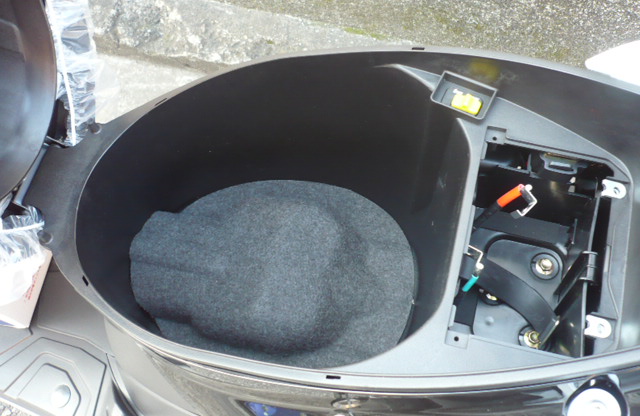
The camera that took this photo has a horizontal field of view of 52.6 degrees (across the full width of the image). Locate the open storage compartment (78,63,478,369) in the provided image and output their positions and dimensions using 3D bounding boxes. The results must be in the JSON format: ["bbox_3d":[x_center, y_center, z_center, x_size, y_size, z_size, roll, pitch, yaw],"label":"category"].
[{"bbox_3d":[-0.053,0.022,0.699,0.390,0.230,0.282,12,68,12],"label":"open storage compartment"}]

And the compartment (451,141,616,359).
[{"bbox_3d":[0.200,0.060,0.621,0.118,0.160,0.173,12,68,12],"label":"compartment"}]

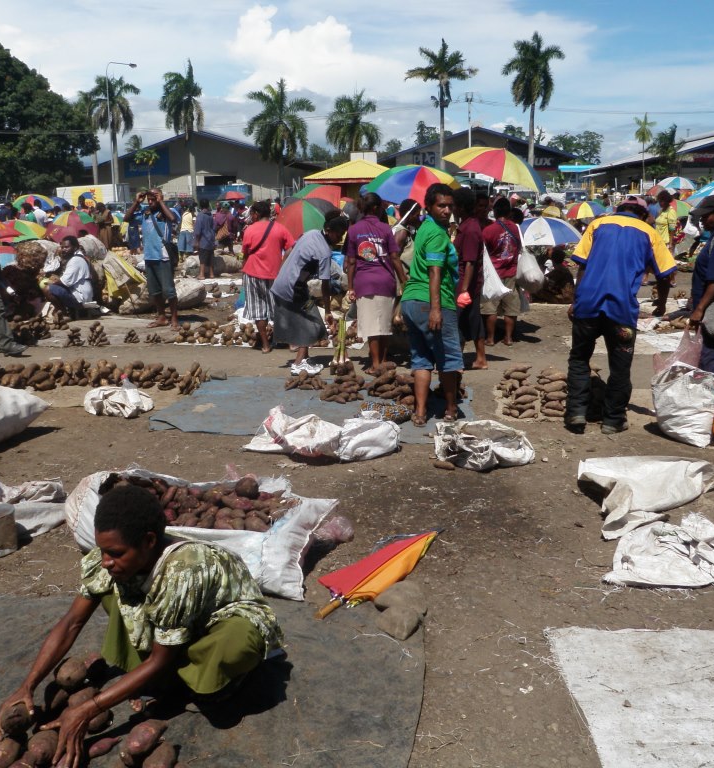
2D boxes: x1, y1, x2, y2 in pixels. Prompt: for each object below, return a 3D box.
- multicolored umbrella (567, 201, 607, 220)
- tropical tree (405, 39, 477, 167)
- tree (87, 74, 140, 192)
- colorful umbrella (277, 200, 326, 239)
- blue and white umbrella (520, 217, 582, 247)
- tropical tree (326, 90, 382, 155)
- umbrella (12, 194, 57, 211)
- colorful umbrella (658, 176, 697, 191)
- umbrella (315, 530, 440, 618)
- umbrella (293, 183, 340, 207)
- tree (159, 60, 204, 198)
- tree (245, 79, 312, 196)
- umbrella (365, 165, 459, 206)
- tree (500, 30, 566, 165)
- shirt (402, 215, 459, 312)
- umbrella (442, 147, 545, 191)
[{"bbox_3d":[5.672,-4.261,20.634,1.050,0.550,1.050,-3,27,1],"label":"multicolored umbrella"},{"bbox_3d":[6.369,-19.004,62.411,5.300,13.190,5.300,-1,12,0],"label":"tropical tree"},{"bbox_3d":[-20.577,-20.355,71.275,4.310,11.713,4.310,0,13,0],"label":"tree"},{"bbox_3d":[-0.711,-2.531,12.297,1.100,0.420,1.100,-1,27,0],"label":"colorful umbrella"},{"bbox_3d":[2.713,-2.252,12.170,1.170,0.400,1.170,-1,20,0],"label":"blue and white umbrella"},{"bbox_3d":[-0.289,-19.174,69.489,4.623,10.189,4.623,0,13,0],"label":"tropical tree"},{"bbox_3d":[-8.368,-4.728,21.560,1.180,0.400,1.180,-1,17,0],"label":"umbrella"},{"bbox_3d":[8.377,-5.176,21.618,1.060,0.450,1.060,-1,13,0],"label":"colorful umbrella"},{"bbox_3d":[0.128,0.754,3.542,0.290,0.140,0.972,9,16,34],"label":"umbrella"},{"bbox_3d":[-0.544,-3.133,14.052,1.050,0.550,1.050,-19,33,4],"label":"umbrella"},{"bbox_3d":[-12.917,-18.417,63.306,3.400,11.890,3.600,-1,13,0],"label":"tree"},{"bbox_3d":[-5.749,-17.796,63.142,5.200,10.400,5.200,-1,13,0],"label":"tree"},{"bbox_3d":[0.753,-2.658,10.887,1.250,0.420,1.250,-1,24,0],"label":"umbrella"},{"bbox_3d":[12.693,-18.902,61.352,4.484,13.215,4.484,0,13,0],"label":"tree"},{"bbox_3d":[0.493,-0.814,5.593,0.280,0.610,0.410,-5,13,-18],"label":"shirt"},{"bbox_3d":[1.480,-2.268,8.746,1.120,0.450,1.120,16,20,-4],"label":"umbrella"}]

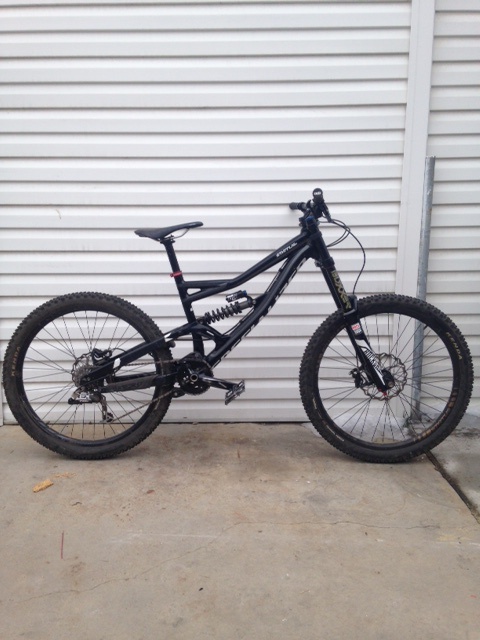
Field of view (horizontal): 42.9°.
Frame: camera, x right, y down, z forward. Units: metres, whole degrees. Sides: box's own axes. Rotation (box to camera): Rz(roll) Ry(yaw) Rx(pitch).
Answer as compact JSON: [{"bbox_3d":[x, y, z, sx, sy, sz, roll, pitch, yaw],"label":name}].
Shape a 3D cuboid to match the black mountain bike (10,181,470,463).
[{"bbox_3d":[-0.017,0.047,2.396,1.876,1.068,0.755,0,10,3],"label":"black mountain bike"}]

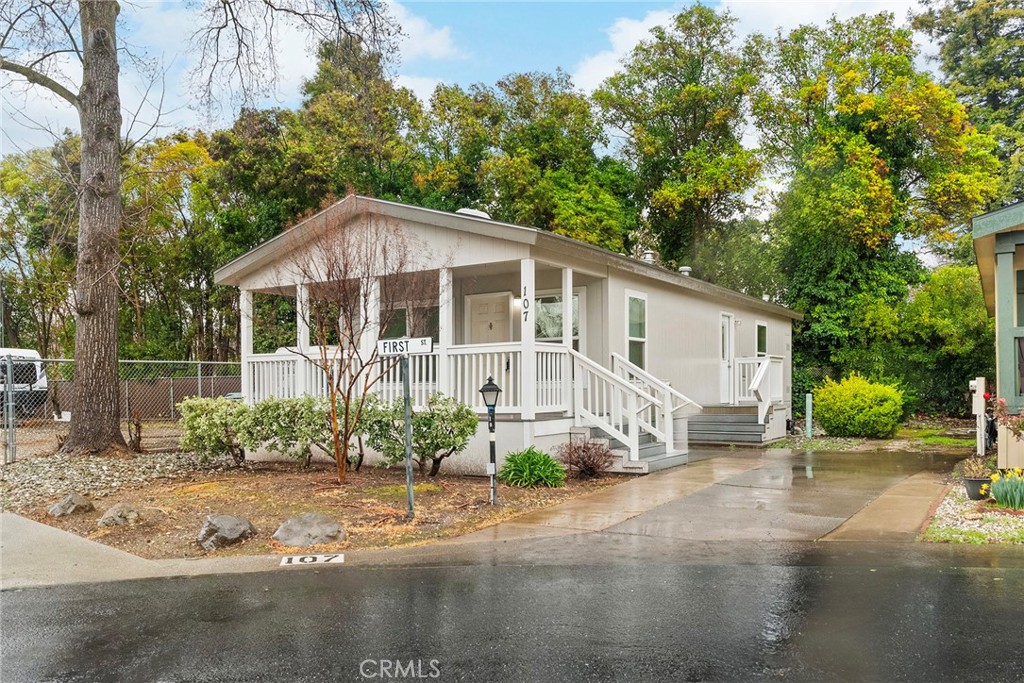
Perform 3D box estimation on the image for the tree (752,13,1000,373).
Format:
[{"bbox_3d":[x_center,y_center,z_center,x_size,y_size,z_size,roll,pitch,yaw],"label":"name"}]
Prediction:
[{"bbox_3d":[13.458,-4.938,28.885,9.000,15.220,8.200,-2,-3,25],"label":"tree"}]

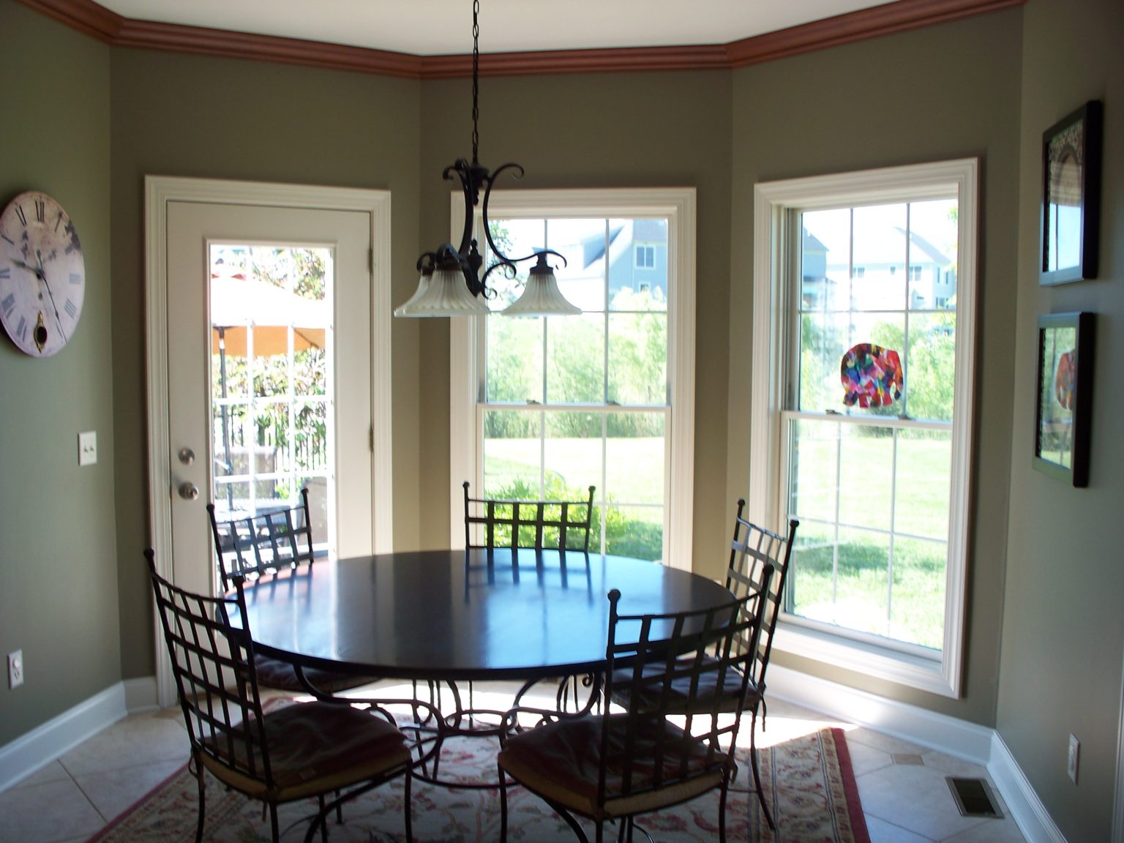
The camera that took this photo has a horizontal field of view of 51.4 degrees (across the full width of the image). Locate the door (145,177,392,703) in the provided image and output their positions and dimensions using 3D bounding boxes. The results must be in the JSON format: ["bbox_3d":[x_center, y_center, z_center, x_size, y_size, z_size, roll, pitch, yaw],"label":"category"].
[{"bbox_3d":[-1.213,0.076,4.885,1.065,2.130,0.100,-3,6,-35],"label":"door"}]

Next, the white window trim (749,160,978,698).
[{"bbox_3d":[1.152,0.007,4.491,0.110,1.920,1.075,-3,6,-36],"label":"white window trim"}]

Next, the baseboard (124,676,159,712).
[{"bbox_3d":[-1.655,1.077,4.606,0.140,0.135,0.018,-3,6,-35],"label":"baseboard"}]

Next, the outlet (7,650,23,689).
[{"bbox_3d":[-1.808,0.823,3.875,0.015,0.119,0.075,1,5,10],"label":"outlet"}]

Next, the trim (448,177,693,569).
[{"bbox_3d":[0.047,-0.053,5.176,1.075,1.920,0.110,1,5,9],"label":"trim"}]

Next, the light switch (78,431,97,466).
[{"bbox_3d":[-1.745,0.100,4.307,0.012,0.119,0.118,1,5,10],"label":"light switch"}]

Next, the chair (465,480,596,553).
[{"bbox_3d":[-0.164,0.732,4.090,0.480,0.966,0.540,1,5,10],"label":"chair"}]

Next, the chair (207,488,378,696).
[{"bbox_3d":[-0.811,0.745,3.836,0.540,0.966,0.480,3,6,33],"label":"chair"}]

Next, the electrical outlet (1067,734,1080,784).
[{"bbox_3d":[1.352,0.889,3.077,0.010,0.116,0.073,1,5,8],"label":"electrical outlet"}]

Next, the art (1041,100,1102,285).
[{"bbox_3d":[1.379,-0.598,3.171,0.040,0.460,0.450,1,5,8],"label":"art"}]

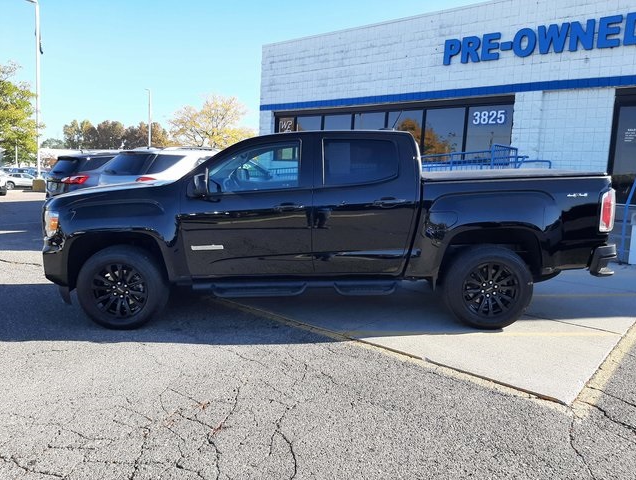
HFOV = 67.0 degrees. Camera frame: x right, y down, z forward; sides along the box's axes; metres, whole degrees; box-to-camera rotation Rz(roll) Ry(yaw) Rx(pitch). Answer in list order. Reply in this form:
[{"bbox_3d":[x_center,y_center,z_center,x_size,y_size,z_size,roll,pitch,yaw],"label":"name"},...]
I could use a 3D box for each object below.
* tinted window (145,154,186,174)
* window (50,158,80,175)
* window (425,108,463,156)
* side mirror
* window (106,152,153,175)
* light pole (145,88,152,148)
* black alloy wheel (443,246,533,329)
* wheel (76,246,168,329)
[{"bbox_3d":[-3.099,-1.530,9.842,0.070,0.441,1.075,-14,-5,37],"label":"tinted window"},{"bbox_3d":[-6.168,-1.788,11.702,1.183,0.423,0.100,8,-17,37],"label":"window"},{"bbox_3d":[3.264,-2.643,12.485,1.063,1.420,0.080,8,8,37],"label":"window"},{"bbox_3d":[-0.977,-0.462,4.069,0.140,0.215,0.240,0,7,0],"label":"side mirror"},{"bbox_3d":[-3.916,-1.572,9.940,1.478,0.549,0.100,8,-27,37],"label":"window"},{"bbox_3d":[-20.467,-12.148,57.650,0.800,11.600,0.350,3,6,0],"label":"light pole"},{"bbox_3d":[1.519,0.427,4.339,0.768,0.768,0.260,0,7,0],"label":"black alloy wheel"},{"bbox_3d":[-1.744,0.434,4.339,0.768,0.768,0.260,0,7,0],"label":"wheel"}]

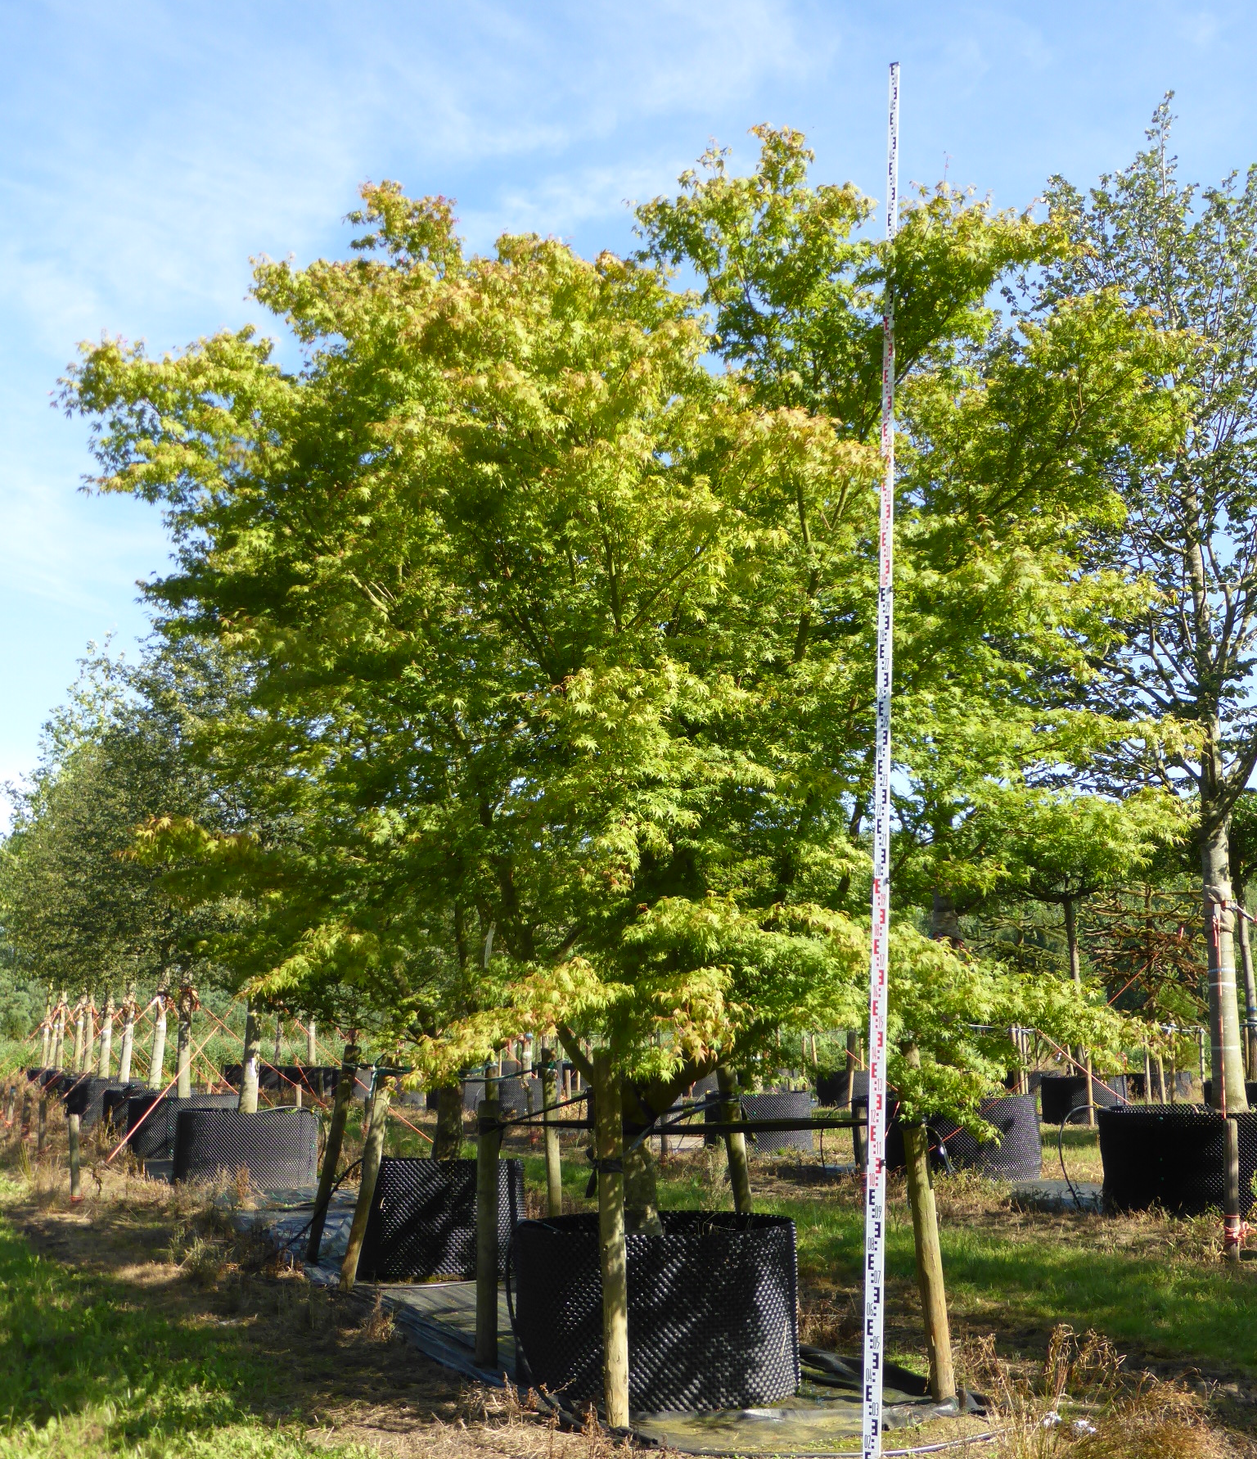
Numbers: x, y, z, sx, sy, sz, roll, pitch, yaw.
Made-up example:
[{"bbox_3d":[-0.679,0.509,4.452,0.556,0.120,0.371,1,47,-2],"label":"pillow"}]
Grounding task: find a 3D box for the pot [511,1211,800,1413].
[{"bbox_3d":[0.126,2.480,7.173,1.210,0.690,1.140,0,-10,0],"label":"pot"}]

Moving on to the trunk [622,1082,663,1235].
[{"bbox_3d":[0.044,1.910,7.310,0.230,0.683,0.210,-1,-10,0],"label":"trunk"}]

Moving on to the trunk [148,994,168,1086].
[{"bbox_3d":[-6.075,4.022,21.305,0.170,1.200,0.170,2,-10,0],"label":"trunk"}]

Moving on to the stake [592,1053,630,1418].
[{"bbox_3d":[-0.063,1.970,6.420,0.105,1.416,0.100,-1,-10,0],"label":"stake"}]

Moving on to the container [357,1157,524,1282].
[{"bbox_3d":[-1.136,2.990,10.220,1.003,0.696,0.953,2,-10,-6],"label":"container"}]

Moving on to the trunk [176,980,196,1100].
[{"bbox_3d":[-5.113,3.581,19.019,0.170,1.353,0.170,-1,-10,0],"label":"trunk"}]

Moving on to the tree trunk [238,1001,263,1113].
[{"bbox_3d":[-3.606,3.136,15.784,0.163,1.047,0.163,3,-10,-12],"label":"tree trunk"}]

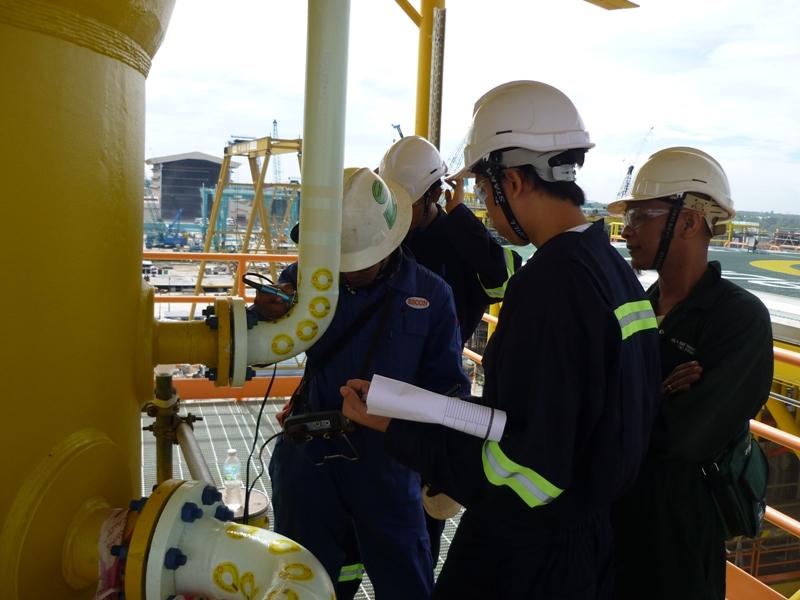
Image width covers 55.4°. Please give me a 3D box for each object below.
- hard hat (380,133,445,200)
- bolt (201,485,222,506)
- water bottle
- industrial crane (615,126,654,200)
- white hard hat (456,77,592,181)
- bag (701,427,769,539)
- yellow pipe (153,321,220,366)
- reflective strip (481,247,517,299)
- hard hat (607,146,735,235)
[{"bbox_3d":[0.031,-0.426,2.470,0.280,0.165,0.220,-37,28,-28],"label":"hard hat"},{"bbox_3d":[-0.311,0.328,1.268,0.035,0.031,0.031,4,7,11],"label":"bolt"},{"bbox_3d":[-0.616,0.668,2.816,0.065,0.228,0.065,1,7,-15],"label":"water bottle"},{"bbox_3d":[76.865,-40.481,250.000,10.000,34.000,13.000,3,7,0],"label":"industrial crane"},{"bbox_3d":[0.208,-0.322,1.415,0.285,0.165,0.220,-9,0,33],"label":"white hard hat"},{"bbox_3d":[0.743,0.407,1.690,0.100,0.235,0.200,0,9,41],"label":"bag"},{"bbox_3d":[-0.447,0.090,1.590,0.135,0.090,0.090,0,7,-19],"label":"yellow pipe"},{"bbox_3d":[0.312,-0.087,2.420,0.115,0.165,0.090,4,7,10],"label":"reflective strip"},{"bbox_3d":[0.614,-0.264,1.708,0.285,0.165,0.220,5,7,-4],"label":"hard hat"}]

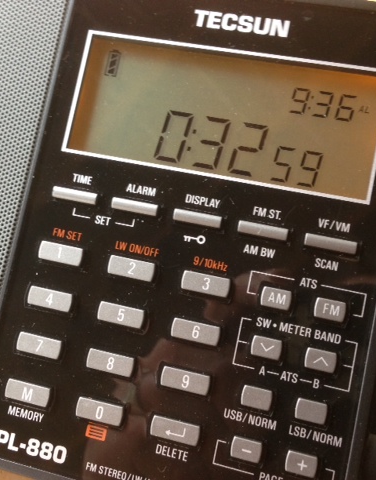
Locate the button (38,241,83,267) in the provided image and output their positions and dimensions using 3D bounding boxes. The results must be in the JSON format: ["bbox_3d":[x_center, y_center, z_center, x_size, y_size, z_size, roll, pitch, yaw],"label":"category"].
[{"bbox_3d":[-0.028,0.003,0.134,0.010,0.002,0.004,11,86,11],"label":"button"}]

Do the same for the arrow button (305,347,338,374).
[{"bbox_3d":[0.026,0.024,0.120,0.006,0.002,0.004,11,86,11],"label":"arrow button"}]

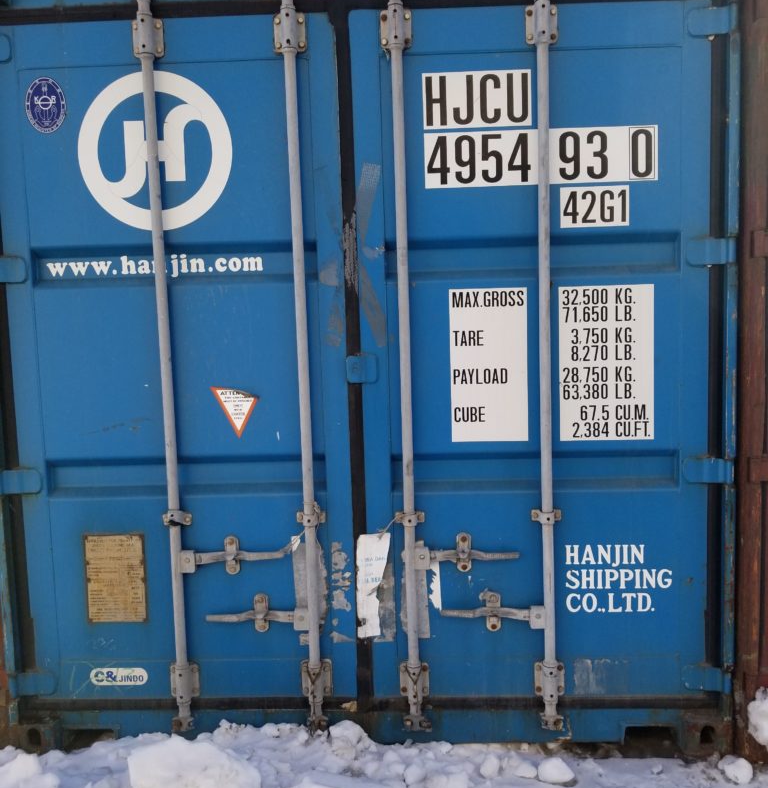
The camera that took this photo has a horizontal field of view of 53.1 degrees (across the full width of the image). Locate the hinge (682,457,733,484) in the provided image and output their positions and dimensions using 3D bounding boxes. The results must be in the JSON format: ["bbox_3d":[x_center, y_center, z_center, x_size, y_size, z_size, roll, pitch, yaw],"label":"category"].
[{"bbox_3d":[1.056,0.251,2.506,0.156,0.084,0.040,-1,6,2],"label":"hinge"}]

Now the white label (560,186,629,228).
[{"bbox_3d":[0.672,-0.595,2.454,0.216,0.126,0.008,-1,6,2],"label":"white label"}]

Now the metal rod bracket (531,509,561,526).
[{"bbox_3d":[0.535,0.407,2.532,0.098,0.054,0.050,-1,6,2],"label":"metal rod bracket"}]

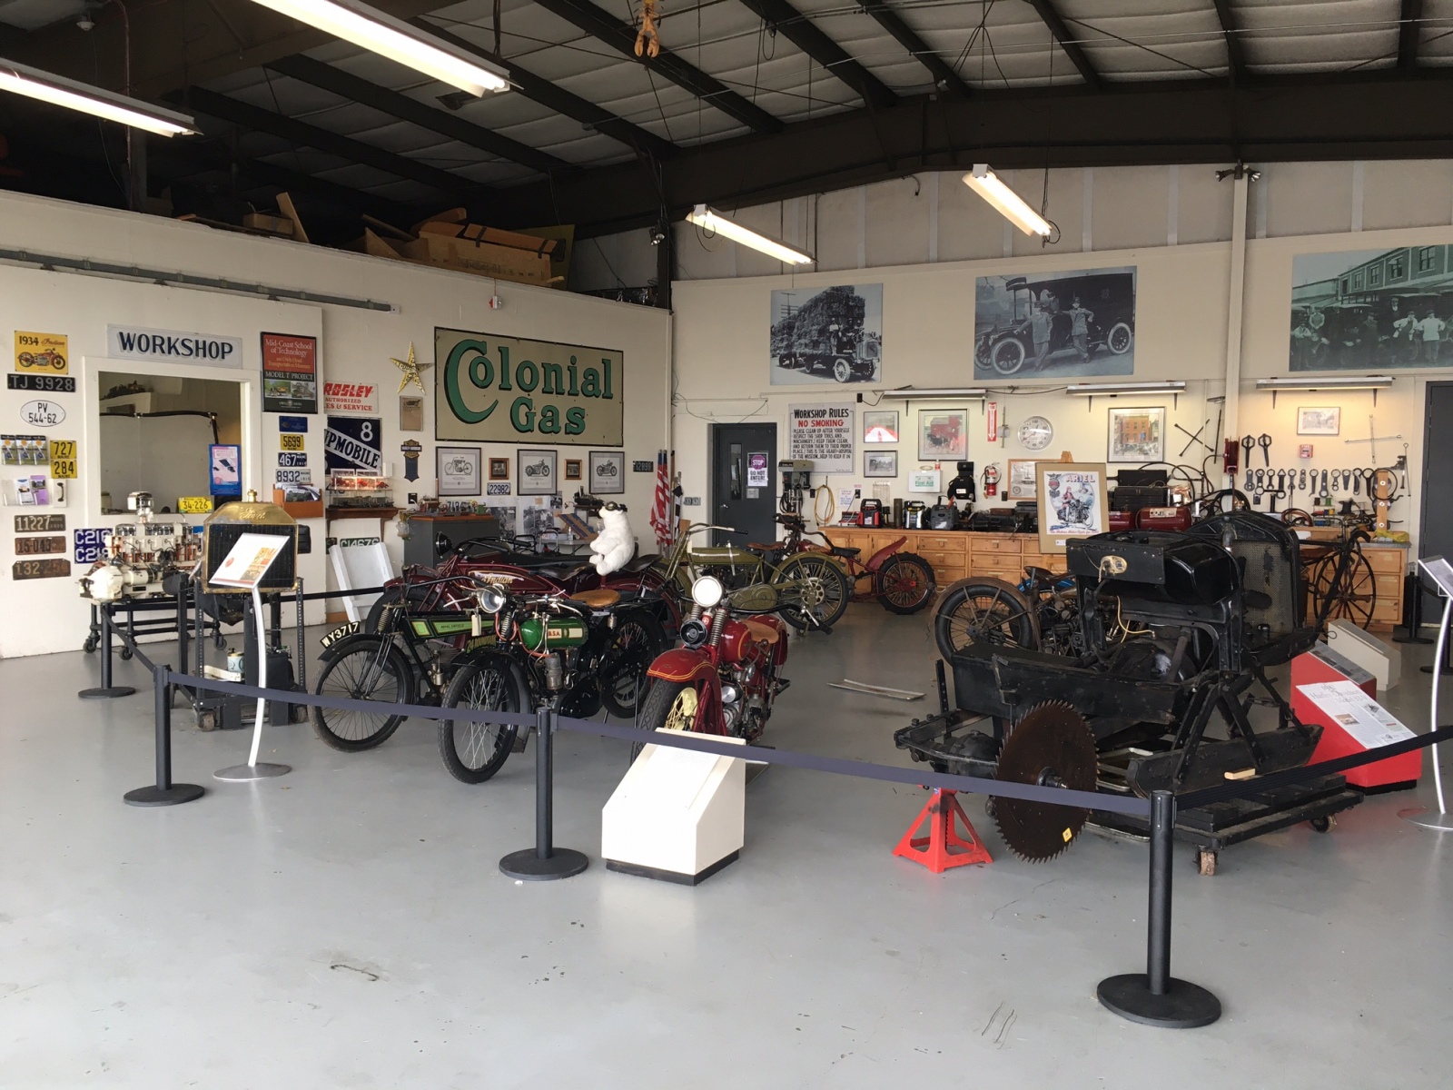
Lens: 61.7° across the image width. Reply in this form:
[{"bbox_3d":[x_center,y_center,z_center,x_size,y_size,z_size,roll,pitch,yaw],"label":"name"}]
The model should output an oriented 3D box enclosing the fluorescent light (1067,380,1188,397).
[{"bbox_3d":[4.339,-1.675,13.197,1.222,0.115,0.180,2,4,27],"label":"fluorescent light"}]

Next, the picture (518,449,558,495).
[{"bbox_3d":[-2.176,-0.826,13.993,0.030,0.513,0.623,3,4,37],"label":"picture"}]

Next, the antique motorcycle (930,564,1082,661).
[{"bbox_3d":[2.544,0.513,8.551,2.200,1.020,0.720,2,4,24],"label":"antique motorcycle"}]

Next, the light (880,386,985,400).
[{"bbox_3d":[2.495,-1.802,14.581,1.260,0.120,0.240,2,4,27],"label":"light"}]

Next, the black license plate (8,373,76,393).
[{"bbox_3d":[-5.523,-1.304,9.825,0.015,0.120,0.515,3,4,37],"label":"black license plate"}]

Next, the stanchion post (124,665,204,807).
[{"bbox_3d":[-2.568,0.853,5.552,0.338,0.585,0.338,-1,4,-25],"label":"stanchion post"}]

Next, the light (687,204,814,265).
[{"bbox_3d":[0.310,-2.989,11.814,0.290,0.140,2.440,2,4,26],"label":"light"}]

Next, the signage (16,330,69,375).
[{"bbox_3d":[-5.458,-1.530,9.716,0.010,0.315,0.405,3,4,36],"label":"signage"}]

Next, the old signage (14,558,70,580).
[{"bbox_3d":[-5.386,0.189,9.587,0.010,0.144,0.432,3,4,37],"label":"old signage"}]

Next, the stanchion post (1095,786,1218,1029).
[{"bbox_3d":[1.224,0.993,3.429,0.335,0.603,0.335,2,4,28],"label":"stanchion post"}]

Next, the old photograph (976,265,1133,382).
[{"bbox_3d":[3.838,-2.574,14.192,1.830,1.220,0.025,2,4,26],"label":"old photograph"}]

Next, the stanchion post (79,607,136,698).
[{"bbox_3d":[-4.158,0.701,8.140,0.335,0.603,0.335,2,4,28],"label":"stanchion post"}]

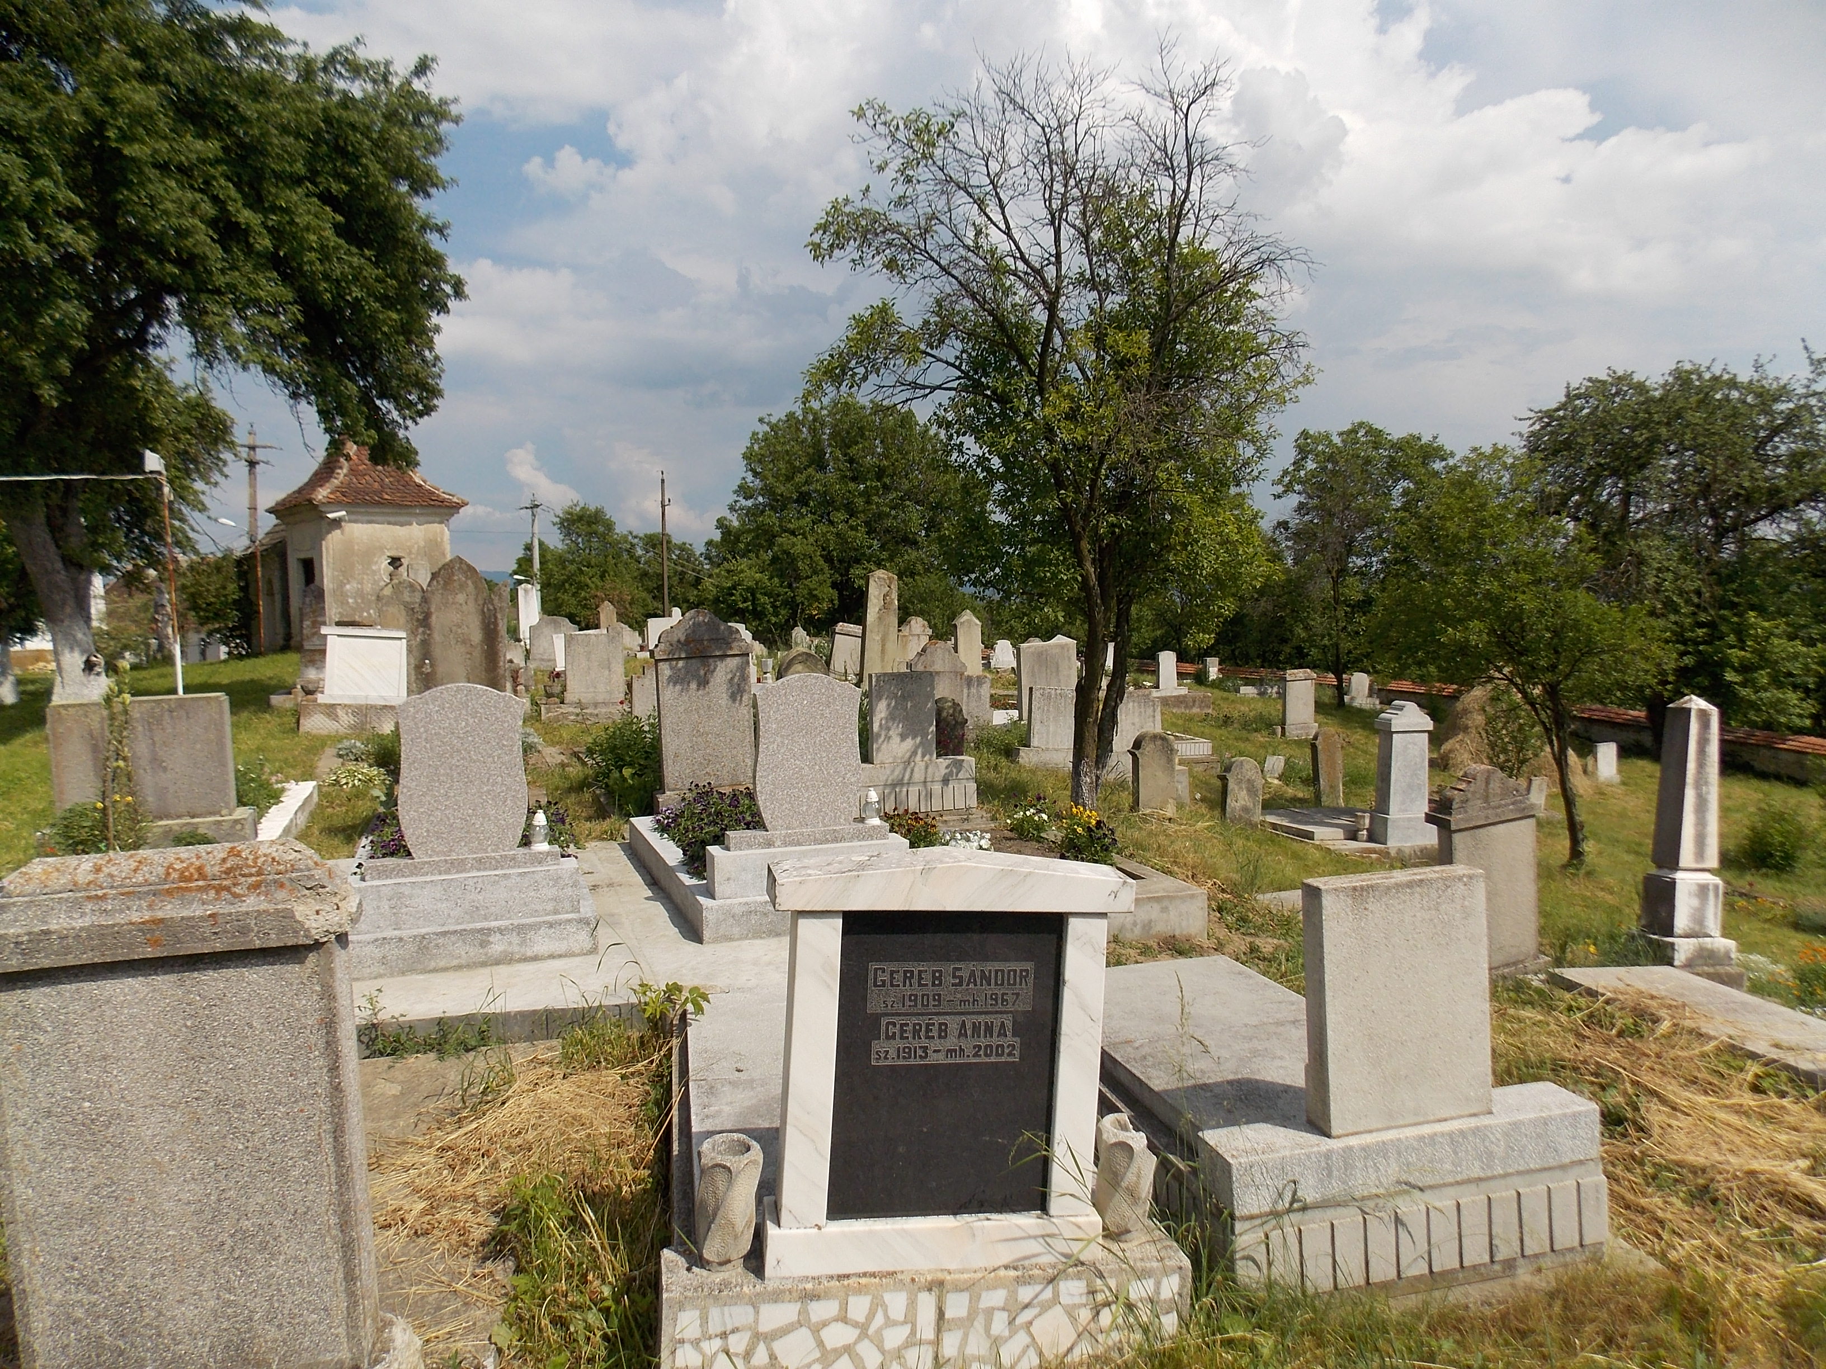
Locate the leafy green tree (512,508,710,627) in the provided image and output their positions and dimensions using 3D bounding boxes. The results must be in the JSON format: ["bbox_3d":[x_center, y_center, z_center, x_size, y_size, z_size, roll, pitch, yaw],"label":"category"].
[{"bbox_3d":[-14.175,-5.328,57.000,9.200,6.100,7.500,0,5,0],"label":"leafy green tree"}]

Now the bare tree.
[{"bbox_3d":[1.145,-2.039,9.500,3.850,5.950,3.700,-2,3,0],"label":"bare tree"}]

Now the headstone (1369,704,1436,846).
[{"bbox_3d":[4.213,0.764,10.400,0.480,1.270,0.290,-1,5,-9],"label":"headstone"}]

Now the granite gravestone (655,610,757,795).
[{"bbox_3d":[-1.342,0.116,7.900,0.640,1.190,0.170,-3,3,-15],"label":"granite gravestone"}]

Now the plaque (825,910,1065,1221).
[{"bbox_3d":[0.064,0.739,2.350,0.440,0.590,0.030,2,2,-12],"label":"plaque"}]

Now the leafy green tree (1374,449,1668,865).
[{"bbox_3d":[5.416,-0.248,10.800,2.550,3.700,2.500,0,5,0],"label":"leafy green tree"}]

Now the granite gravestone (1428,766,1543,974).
[{"bbox_3d":[2.880,0.929,6.100,0.640,1.010,0.160,-3,3,-25],"label":"granite gravestone"}]

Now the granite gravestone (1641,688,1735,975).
[{"bbox_3d":[4.674,0.914,7.300,0.380,1.660,0.380,0,5,-2],"label":"granite gravestone"}]

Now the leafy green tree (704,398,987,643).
[{"bbox_3d":[-2.402,-5.738,43.000,9.900,8.800,9.200,0,5,0],"label":"leafy green tree"}]

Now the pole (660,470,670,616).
[{"bbox_3d":[-10.843,-5.702,53.000,0.420,7.300,0.350,0,5,0],"label":"pole"}]

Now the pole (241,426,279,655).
[{"bbox_3d":[-21.587,-4.750,40.000,1.250,7.500,0.350,-2,3,-5],"label":"pole"}]

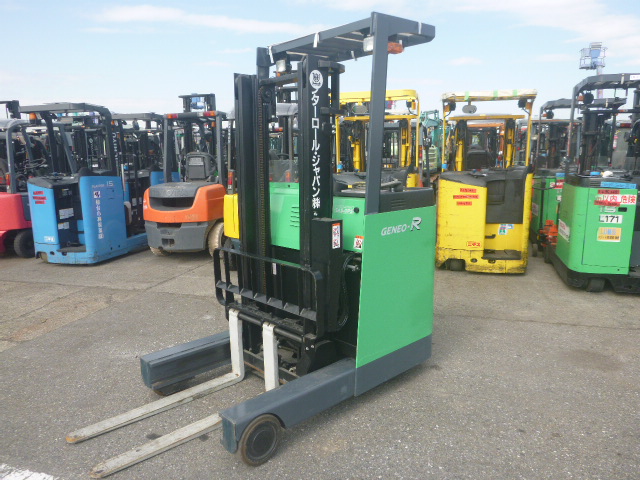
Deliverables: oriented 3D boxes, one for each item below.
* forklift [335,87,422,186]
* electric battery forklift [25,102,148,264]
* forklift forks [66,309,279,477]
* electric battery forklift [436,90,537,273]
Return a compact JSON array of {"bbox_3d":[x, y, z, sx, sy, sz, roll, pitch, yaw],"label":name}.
[{"bbox_3d":[0.891,-0.788,6.813,1.130,2.270,2.000,2,10,13],"label":"forklift"},{"bbox_3d":[-3.439,-0.887,7.375,1.130,2.270,2.000,2,10,14],"label":"electric battery forklift"},{"bbox_3d":[-0.785,0.796,2.605,1.080,0.520,0.480,-9,13,-44],"label":"forklift forks"},{"bbox_3d":[2.361,-0.772,6.724,1.130,2.270,2.000,3,10,16],"label":"electric battery forklift"}]

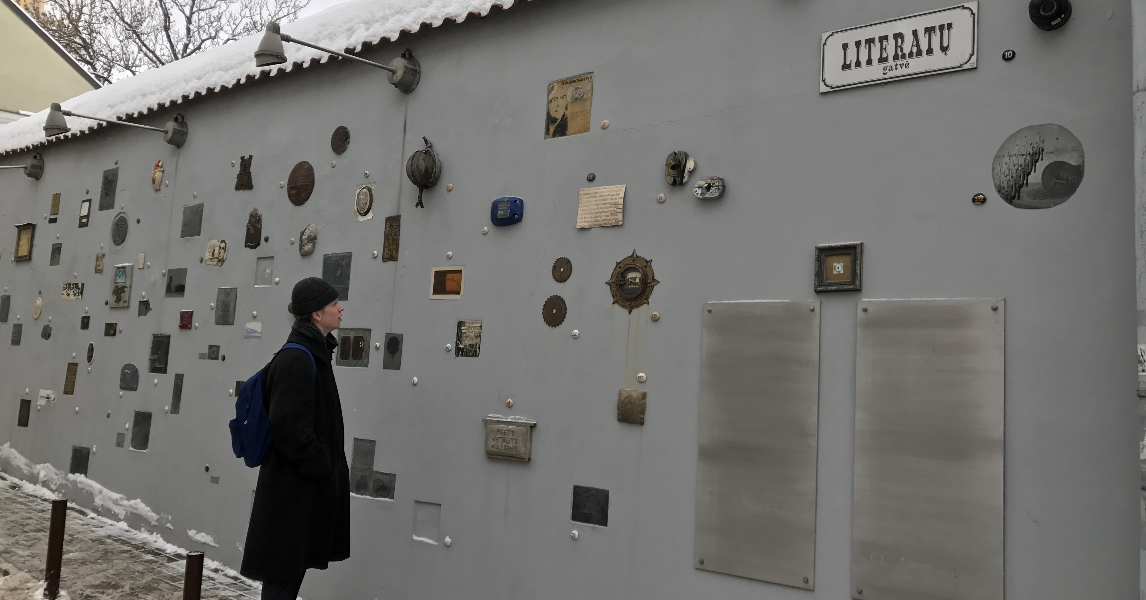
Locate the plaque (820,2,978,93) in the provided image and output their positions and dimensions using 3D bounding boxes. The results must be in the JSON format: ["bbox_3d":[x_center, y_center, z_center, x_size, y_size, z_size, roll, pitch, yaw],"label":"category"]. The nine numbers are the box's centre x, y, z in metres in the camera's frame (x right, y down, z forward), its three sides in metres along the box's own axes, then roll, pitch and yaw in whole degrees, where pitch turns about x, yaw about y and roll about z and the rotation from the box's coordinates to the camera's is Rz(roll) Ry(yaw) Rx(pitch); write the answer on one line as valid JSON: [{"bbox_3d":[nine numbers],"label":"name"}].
[{"bbox_3d":[1.251,-0.976,3.604,0.607,0.249,0.020,-1,-6,38],"label":"plaque"}]

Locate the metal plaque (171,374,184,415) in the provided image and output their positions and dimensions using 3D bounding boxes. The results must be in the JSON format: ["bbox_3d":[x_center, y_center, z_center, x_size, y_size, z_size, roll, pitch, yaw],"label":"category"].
[{"bbox_3d":[-2.813,0.667,6.572,0.116,0.283,0.020,-1,-7,38],"label":"metal plaque"}]

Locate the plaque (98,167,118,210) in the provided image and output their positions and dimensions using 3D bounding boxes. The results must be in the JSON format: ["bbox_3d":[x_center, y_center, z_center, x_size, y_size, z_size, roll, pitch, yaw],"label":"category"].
[{"bbox_3d":[-3.809,-0.903,7.597,0.257,0.339,0.015,-1,-6,38],"label":"plaque"}]

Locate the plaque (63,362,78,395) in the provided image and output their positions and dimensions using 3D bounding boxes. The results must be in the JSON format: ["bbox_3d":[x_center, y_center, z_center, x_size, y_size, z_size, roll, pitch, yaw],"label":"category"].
[{"bbox_3d":[-4.168,0.655,7.684,0.175,0.263,0.015,-1,-6,38],"label":"plaque"}]

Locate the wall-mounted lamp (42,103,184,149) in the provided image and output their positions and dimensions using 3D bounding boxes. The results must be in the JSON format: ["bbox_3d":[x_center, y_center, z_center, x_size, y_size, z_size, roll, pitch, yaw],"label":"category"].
[{"bbox_3d":[-3.225,-1.227,6.544,0.210,0.380,0.950,-1,-7,38],"label":"wall-mounted lamp"}]

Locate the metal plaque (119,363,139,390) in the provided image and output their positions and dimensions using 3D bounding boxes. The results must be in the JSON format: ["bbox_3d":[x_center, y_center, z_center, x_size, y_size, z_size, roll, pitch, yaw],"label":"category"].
[{"bbox_3d":[-3.294,0.572,6.886,0.267,0.196,0.025,-1,-7,38],"label":"metal plaque"}]

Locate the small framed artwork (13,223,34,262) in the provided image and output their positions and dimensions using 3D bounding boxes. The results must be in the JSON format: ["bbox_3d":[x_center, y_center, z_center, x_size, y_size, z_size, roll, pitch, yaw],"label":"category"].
[{"bbox_3d":[-5.023,-0.528,8.487,0.330,0.345,0.045,-1,-6,38],"label":"small framed artwork"}]

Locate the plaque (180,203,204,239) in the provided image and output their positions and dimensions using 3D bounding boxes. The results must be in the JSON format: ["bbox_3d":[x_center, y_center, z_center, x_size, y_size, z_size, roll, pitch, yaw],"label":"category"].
[{"bbox_3d":[-2.644,-0.548,6.461,0.258,0.228,0.020,-1,-6,38],"label":"plaque"}]

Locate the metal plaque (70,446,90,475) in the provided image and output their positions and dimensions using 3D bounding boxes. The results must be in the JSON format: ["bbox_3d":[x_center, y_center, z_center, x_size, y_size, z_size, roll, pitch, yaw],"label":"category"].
[{"bbox_3d":[-3.789,1.250,7.145,0.293,0.229,0.020,-1,-6,38],"label":"metal plaque"}]

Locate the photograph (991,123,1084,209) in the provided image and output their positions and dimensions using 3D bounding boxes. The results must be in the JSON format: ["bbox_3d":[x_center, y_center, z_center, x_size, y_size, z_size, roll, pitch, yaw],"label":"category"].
[{"bbox_3d":[1.562,-0.446,3.115,0.282,0.290,0.020,-1,-6,38],"label":"photograph"}]

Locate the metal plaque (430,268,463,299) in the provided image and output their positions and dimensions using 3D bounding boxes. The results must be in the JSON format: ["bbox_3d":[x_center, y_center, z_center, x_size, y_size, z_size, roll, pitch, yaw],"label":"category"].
[{"bbox_3d":[-0.681,-0.091,4.966,0.250,0.174,0.020,-1,-7,38],"label":"metal plaque"}]

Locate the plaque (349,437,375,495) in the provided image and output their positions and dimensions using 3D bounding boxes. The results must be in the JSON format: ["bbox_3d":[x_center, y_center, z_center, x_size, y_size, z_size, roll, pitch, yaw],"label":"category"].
[{"bbox_3d":[-1.169,0.929,5.166,0.189,0.305,0.020,-1,-7,38],"label":"plaque"}]

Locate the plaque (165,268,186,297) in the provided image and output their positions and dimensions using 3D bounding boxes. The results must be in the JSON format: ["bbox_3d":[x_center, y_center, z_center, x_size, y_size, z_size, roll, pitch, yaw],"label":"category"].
[{"bbox_3d":[-2.893,-0.124,6.736,0.272,0.208,0.020,-1,-7,38],"label":"plaque"}]

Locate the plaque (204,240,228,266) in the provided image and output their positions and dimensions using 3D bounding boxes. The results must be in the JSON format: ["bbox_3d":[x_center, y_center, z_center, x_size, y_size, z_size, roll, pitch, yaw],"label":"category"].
[{"bbox_3d":[-2.375,-0.308,6.206,0.276,0.185,0.025,-1,-6,38],"label":"plaque"}]

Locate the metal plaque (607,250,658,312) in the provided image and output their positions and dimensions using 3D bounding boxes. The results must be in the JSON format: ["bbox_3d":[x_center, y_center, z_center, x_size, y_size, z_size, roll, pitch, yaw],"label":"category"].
[{"bbox_3d":[0.278,-0.077,4.089,0.263,0.281,0.060,-1,-6,38],"label":"metal plaque"}]

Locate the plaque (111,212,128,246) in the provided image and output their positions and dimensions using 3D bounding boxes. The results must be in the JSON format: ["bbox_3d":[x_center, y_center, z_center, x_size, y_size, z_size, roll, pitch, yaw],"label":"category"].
[{"bbox_3d":[-3.623,-0.558,7.403,0.250,0.245,0.020,-1,-6,38],"label":"plaque"}]

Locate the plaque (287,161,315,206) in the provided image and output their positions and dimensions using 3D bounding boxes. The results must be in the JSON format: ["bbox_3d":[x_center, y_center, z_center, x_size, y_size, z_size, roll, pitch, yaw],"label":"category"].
[{"bbox_3d":[-1.661,-0.711,5.691,0.278,0.273,0.025,-1,-6,38],"label":"plaque"}]

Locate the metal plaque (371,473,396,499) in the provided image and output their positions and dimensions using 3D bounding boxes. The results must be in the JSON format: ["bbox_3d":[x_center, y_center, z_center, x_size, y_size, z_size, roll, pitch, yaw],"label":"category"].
[{"bbox_3d":[-1.026,1.010,5.043,0.180,0.139,0.020,-1,-7,38],"label":"metal plaque"}]

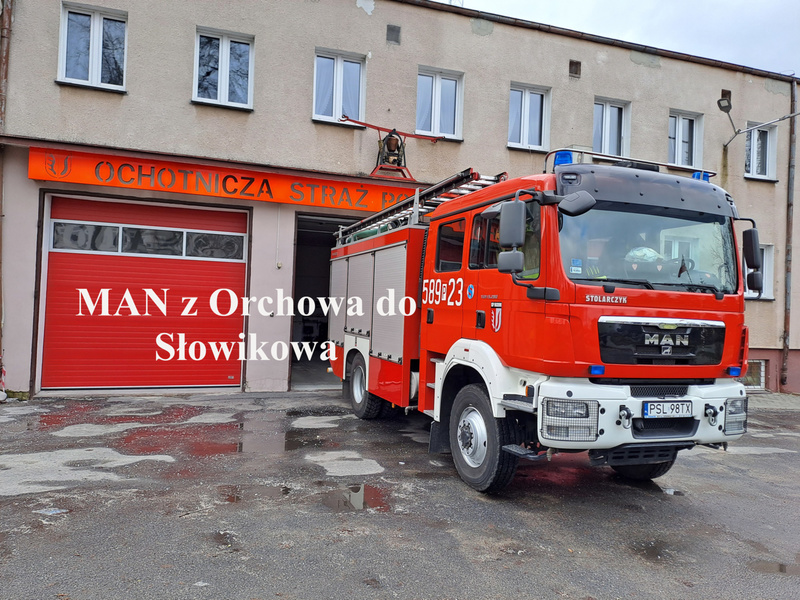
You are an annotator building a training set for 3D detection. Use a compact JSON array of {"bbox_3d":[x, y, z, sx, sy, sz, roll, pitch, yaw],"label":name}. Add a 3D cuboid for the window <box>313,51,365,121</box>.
[{"bbox_3d":[-1.216,-4.307,11.748,1.060,1.430,0.150,3,-1,-18],"label":"window"}]

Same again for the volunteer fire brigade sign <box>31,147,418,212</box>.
[{"bbox_3d":[-2.521,-2.140,11.048,7.910,0.560,0.160,3,-1,-18],"label":"volunteer fire brigade sign"}]

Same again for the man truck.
[{"bbox_3d":[1.052,0.325,8.111,2.720,3.190,7.040,3,-1,-21],"label":"man truck"}]

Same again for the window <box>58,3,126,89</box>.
[{"bbox_3d":[-5.485,-4.494,10.388,1.060,1.430,0.150,3,-1,-18],"label":"window"}]

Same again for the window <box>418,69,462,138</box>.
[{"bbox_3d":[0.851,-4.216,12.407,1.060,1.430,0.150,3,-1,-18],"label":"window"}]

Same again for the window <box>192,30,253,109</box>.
[{"bbox_3d":[-3.355,-4.401,11.066,1.060,1.430,0.150,3,-1,-18],"label":"window"}]

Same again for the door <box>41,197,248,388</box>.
[{"bbox_3d":[-4.711,-0.071,10.893,3.437,3.443,0.120,3,-1,-18],"label":"door"}]

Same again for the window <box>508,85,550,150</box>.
[{"bbox_3d":[2.909,-4.125,13.063,1.060,1.430,0.150,3,-1,-18],"label":"window"}]

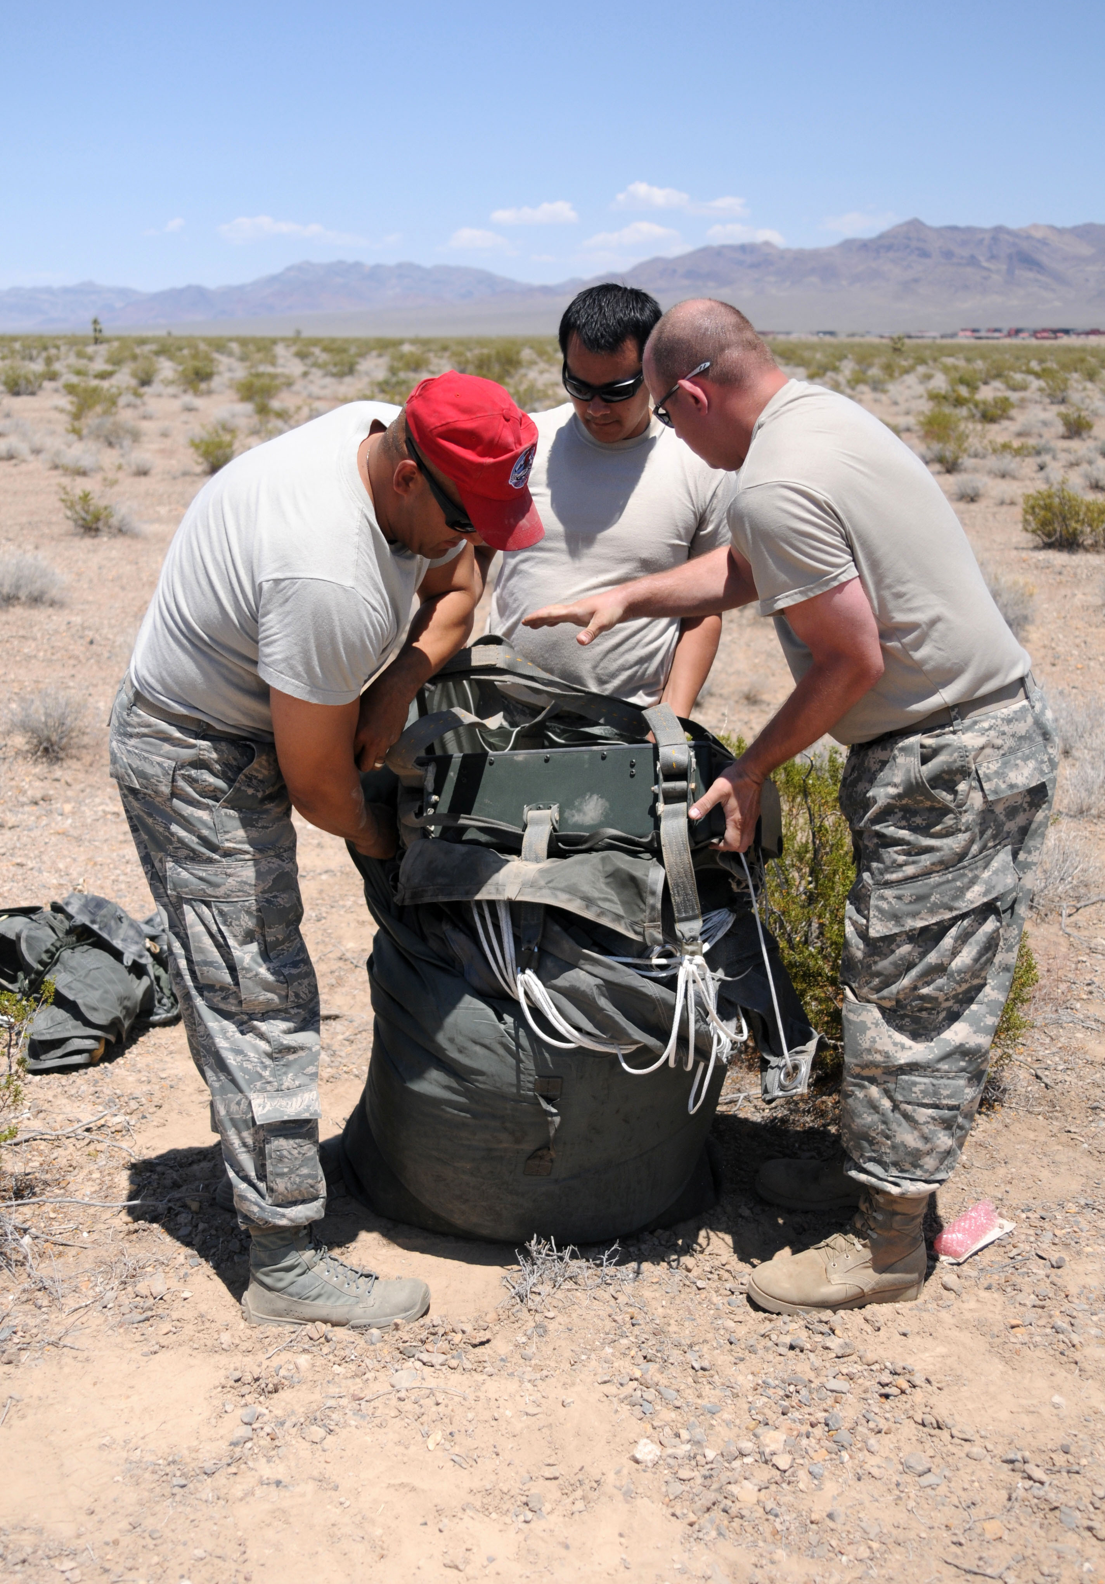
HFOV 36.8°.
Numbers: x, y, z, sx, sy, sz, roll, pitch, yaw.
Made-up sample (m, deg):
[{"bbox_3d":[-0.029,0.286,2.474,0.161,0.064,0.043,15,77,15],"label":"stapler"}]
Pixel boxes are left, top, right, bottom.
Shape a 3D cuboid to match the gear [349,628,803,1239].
[{"bbox_3d":[0.025,0.260,3.181,0.820,1.020,0.660,-2,15,-7],"label":"gear"}]

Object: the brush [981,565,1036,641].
[{"bbox_3d":[2.477,-1.055,9.167,0.450,0.400,0.420,0,15,0],"label":"brush"}]

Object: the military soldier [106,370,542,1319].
[{"bbox_3d":[-0.400,0.073,2.861,0.740,1.550,0.570,-5,16,-19],"label":"military soldier"}]

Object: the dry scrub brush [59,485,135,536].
[{"bbox_3d":[-3.863,-2.386,14.037,0.580,0.400,0.500,0,15,0],"label":"dry scrub brush"}]

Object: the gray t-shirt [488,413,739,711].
[{"bbox_3d":[0.106,-0.447,3.112,0.500,0.620,0.320,1,15,4],"label":"gray t-shirt"}]

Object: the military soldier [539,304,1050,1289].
[{"bbox_3d":[0.380,0.025,2.847,0.880,1.650,0.580,5,16,19],"label":"military soldier"}]

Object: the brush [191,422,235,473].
[{"bbox_3d":[-4.191,-4.222,20.412,0.560,0.580,0.540,0,15,0],"label":"brush"}]

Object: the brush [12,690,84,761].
[{"bbox_3d":[-2.010,-0.286,6.612,0.270,0.265,0.260,0,15,0],"label":"brush"}]

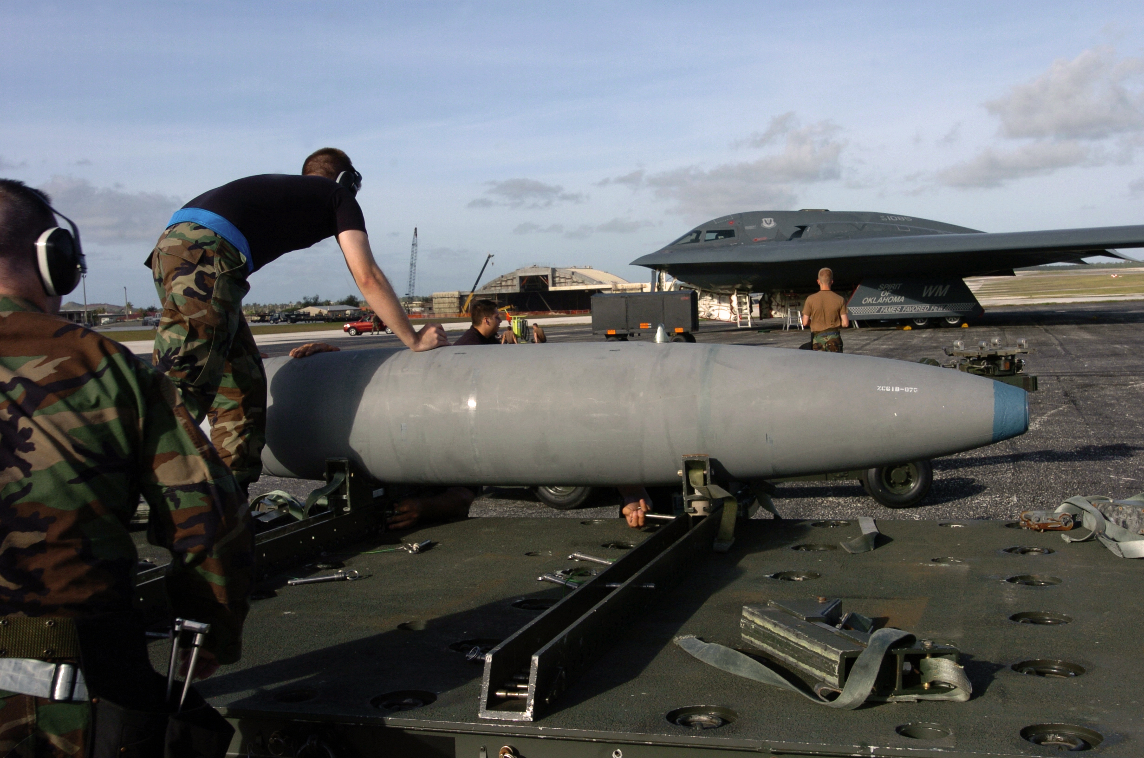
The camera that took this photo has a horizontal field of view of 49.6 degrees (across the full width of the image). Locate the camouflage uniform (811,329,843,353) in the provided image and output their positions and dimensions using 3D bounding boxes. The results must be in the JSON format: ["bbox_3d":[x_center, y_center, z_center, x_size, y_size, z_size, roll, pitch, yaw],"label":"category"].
[{"bbox_3d":[2.868,-0.055,13.800,0.420,1.000,0.300,-2,3,9],"label":"camouflage uniform"}]

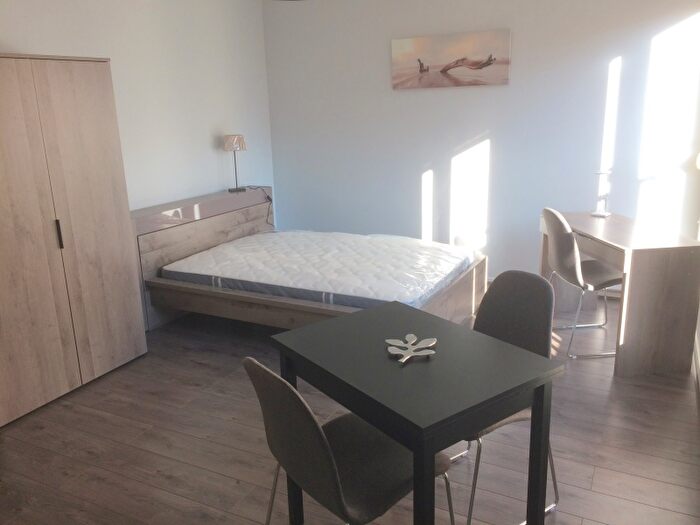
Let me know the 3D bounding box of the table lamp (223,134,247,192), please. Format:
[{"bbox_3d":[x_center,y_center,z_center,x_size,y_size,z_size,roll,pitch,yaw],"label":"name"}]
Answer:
[{"bbox_3d":[-0.990,-0.862,5.100,0.210,0.485,0.210,-1,15,0],"label":"table lamp"}]

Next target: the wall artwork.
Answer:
[{"bbox_3d":[0.797,-1.638,4.777,1.000,0.410,0.030,7,17,28],"label":"wall artwork"}]

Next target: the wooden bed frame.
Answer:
[{"bbox_3d":[-0.301,-0.011,4.395,2.230,0.830,1.620,6,17,27],"label":"wooden bed frame"}]

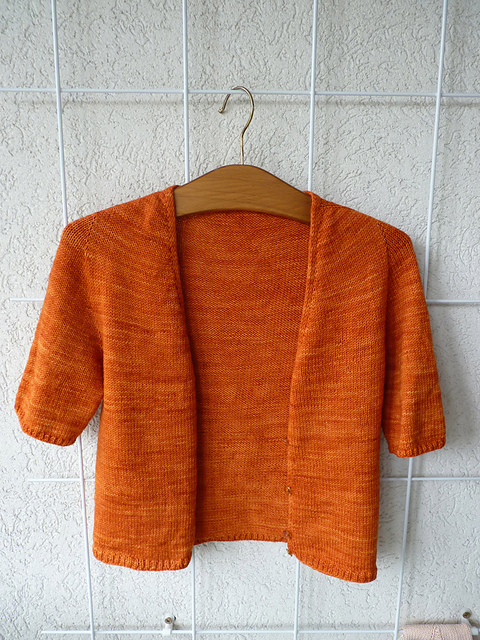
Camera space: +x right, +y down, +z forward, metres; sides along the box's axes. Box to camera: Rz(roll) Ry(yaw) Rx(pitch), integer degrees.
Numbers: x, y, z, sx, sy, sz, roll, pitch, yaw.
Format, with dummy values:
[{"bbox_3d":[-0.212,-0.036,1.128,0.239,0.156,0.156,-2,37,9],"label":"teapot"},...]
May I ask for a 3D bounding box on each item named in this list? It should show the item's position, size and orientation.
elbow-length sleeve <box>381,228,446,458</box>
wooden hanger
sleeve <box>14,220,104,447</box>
[{"bbox_3d":[0.216,0.035,0.613,0.088,0.292,0.080,-2,12,0],"label":"elbow-length sleeve"},{"bbox_3d":[-0.002,-0.167,0.594,0.420,0.206,0.035,-1,12,0],"label":"wooden hanger"},{"bbox_3d":[-0.217,0.021,0.605,0.111,0.283,0.080,5,11,-2],"label":"sleeve"}]

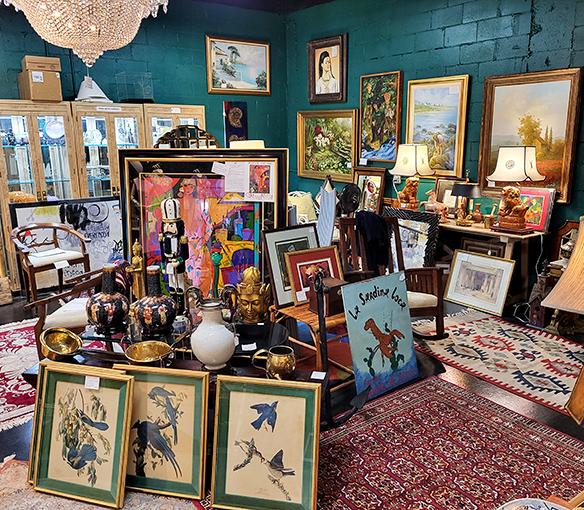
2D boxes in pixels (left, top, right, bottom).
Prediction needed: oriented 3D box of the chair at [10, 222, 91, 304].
[{"bbox_3d":[-2.416,0.115,5.175,0.600,0.770,0.600,11,18,41],"label":"chair"}]

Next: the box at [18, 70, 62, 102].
[{"bbox_3d":[-2.688,-1.789,5.461,0.335,0.283,0.305,12,18,42],"label":"box"}]

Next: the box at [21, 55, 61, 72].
[{"bbox_3d":[-2.607,-1.964,5.297,0.315,0.127,0.280,-11,17,-37],"label":"box"}]

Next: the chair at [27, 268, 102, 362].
[{"bbox_3d":[-1.349,0.439,3.491,0.560,0.780,0.610,-2,13,-4],"label":"chair"}]

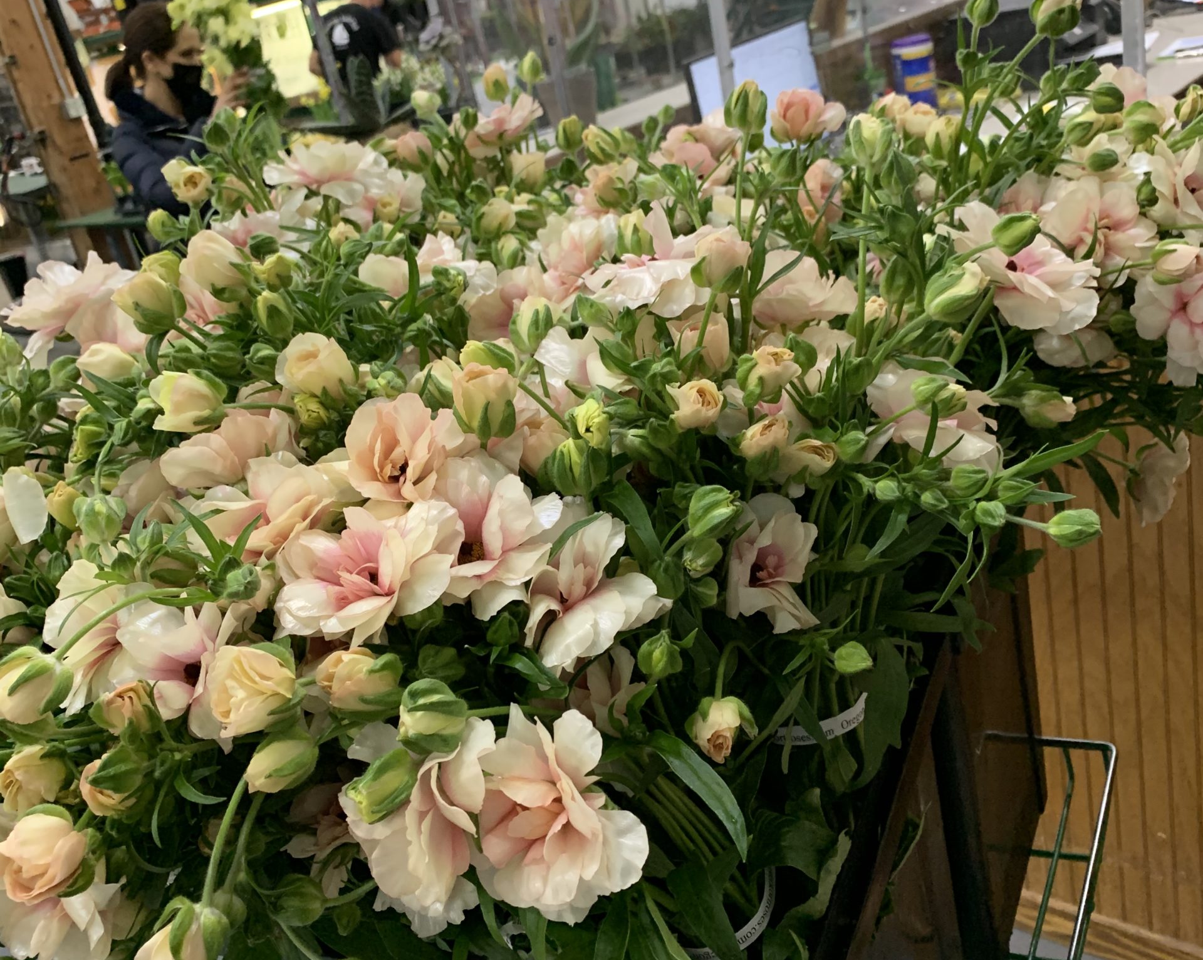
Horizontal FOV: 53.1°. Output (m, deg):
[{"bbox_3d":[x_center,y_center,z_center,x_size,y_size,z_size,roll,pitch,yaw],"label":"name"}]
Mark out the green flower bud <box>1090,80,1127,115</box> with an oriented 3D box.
[{"bbox_3d":[0.324,-0.244,0.770,0.024,0.021,0.021,16,0,21],"label":"green flower bud"}]

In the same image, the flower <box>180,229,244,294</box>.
[{"bbox_3d":[-0.214,-0.119,0.660,0.031,0.034,0.031,-23,12,5],"label":"flower"}]

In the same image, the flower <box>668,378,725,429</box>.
[{"bbox_3d":[0.054,-0.043,0.680,0.030,0.030,0.031,-51,0,-40],"label":"flower"}]

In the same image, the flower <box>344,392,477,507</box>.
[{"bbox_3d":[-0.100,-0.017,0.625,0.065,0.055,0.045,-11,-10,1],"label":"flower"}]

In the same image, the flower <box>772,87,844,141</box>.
[{"bbox_3d":[0.150,-0.264,0.870,0.052,0.037,0.046,-13,21,-2],"label":"flower"}]

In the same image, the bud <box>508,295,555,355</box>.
[{"bbox_3d":[-0.039,-0.086,0.670,0.025,0.032,0.025,-1,16,-3],"label":"bud"}]

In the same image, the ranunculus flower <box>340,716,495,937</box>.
[{"bbox_3d":[-0.071,0.135,0.470,0.057,0.080,0.047,-2,11,25],"label":"ranunculus flower"}]

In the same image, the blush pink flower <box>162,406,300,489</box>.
[{"bbox_3d":[-0.202,-0.017,0.650,0.074,0.042,0.060,-17,21,-16],"label":"blush pink flower"}]

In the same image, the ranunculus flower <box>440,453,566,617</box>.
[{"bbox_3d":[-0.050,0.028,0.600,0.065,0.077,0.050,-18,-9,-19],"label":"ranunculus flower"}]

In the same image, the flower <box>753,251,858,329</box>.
[{"bbox_3d":[0.135,-0.127,0.800,0.069,0.045,0.065,2,21,9],"label":"flower"}]

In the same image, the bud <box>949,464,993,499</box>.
[{"bbox_3d":[0.233,0.001,0.760,0.026,0.021,0.021,-9,-3,9],"label":"bud"}]

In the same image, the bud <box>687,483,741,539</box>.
[{"bbox_3d":[0.062,0.017,0.660,0.030,0.024,0.024,-32,-4,12],"label":"bud"}]

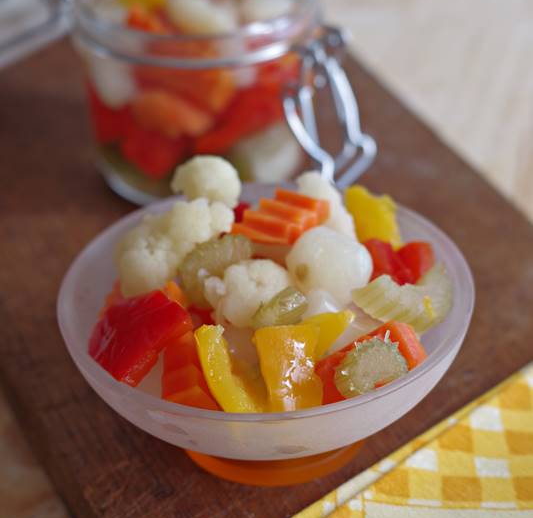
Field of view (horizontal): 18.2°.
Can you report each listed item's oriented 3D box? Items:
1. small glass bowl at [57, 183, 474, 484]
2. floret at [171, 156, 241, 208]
[{"bbox_3d":[0.000,0.032,0.548,0.133,0.056,0.133,-1,34,1],"label":"small glass bowl"},{"bbox_3d":[-0.021,-0.024,0.559,0.024,0.022,0.024,-1,33,0],"label":"floret"}]

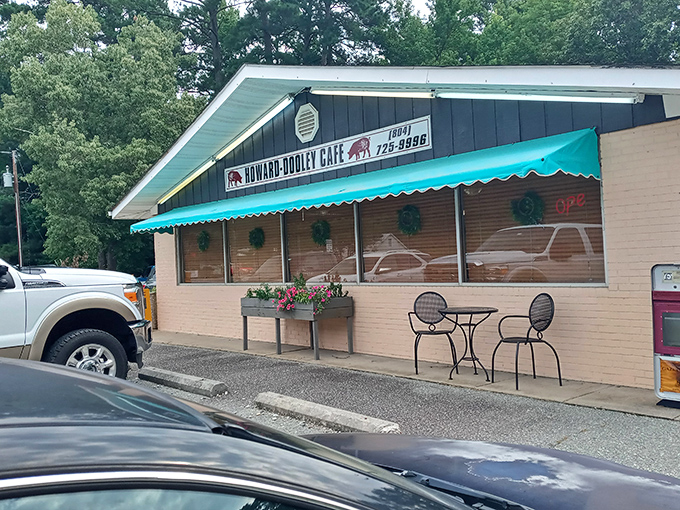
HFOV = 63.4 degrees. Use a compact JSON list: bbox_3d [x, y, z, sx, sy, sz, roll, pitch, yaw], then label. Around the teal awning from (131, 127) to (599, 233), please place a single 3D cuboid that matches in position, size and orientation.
[{"bbox_3d":[-0.737,-0.802,7.904,8.235,0.552,0.906,-3,-1,44],"label":"teal awning"}]

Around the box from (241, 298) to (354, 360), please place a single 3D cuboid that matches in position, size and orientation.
[{"bbox_3d":[-0.673,1.028,8.074,1.724,0.793,0.621,-3,-1,44],"label":"box"}]

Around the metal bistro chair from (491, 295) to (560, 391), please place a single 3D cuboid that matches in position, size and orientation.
[{"bbox_3d":[1.843,0.839,5.476,0.522,0.901,0.552,-2,-1,-16],"label":"metal bistro chair"}]

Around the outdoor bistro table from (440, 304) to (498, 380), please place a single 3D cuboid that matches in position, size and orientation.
[{"bbox_3d":[1.397,0.951,5.874,0.635,0.724,0.635,-3,-1,44],"label":"outdoor bistro table"}]

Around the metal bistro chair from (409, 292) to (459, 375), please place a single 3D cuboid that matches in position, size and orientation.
[{"bbox_3d":[1.085,0.879,6.321,0.552,0.906,0.502,-2,-1,7],"label":"metal bistro chair"}]

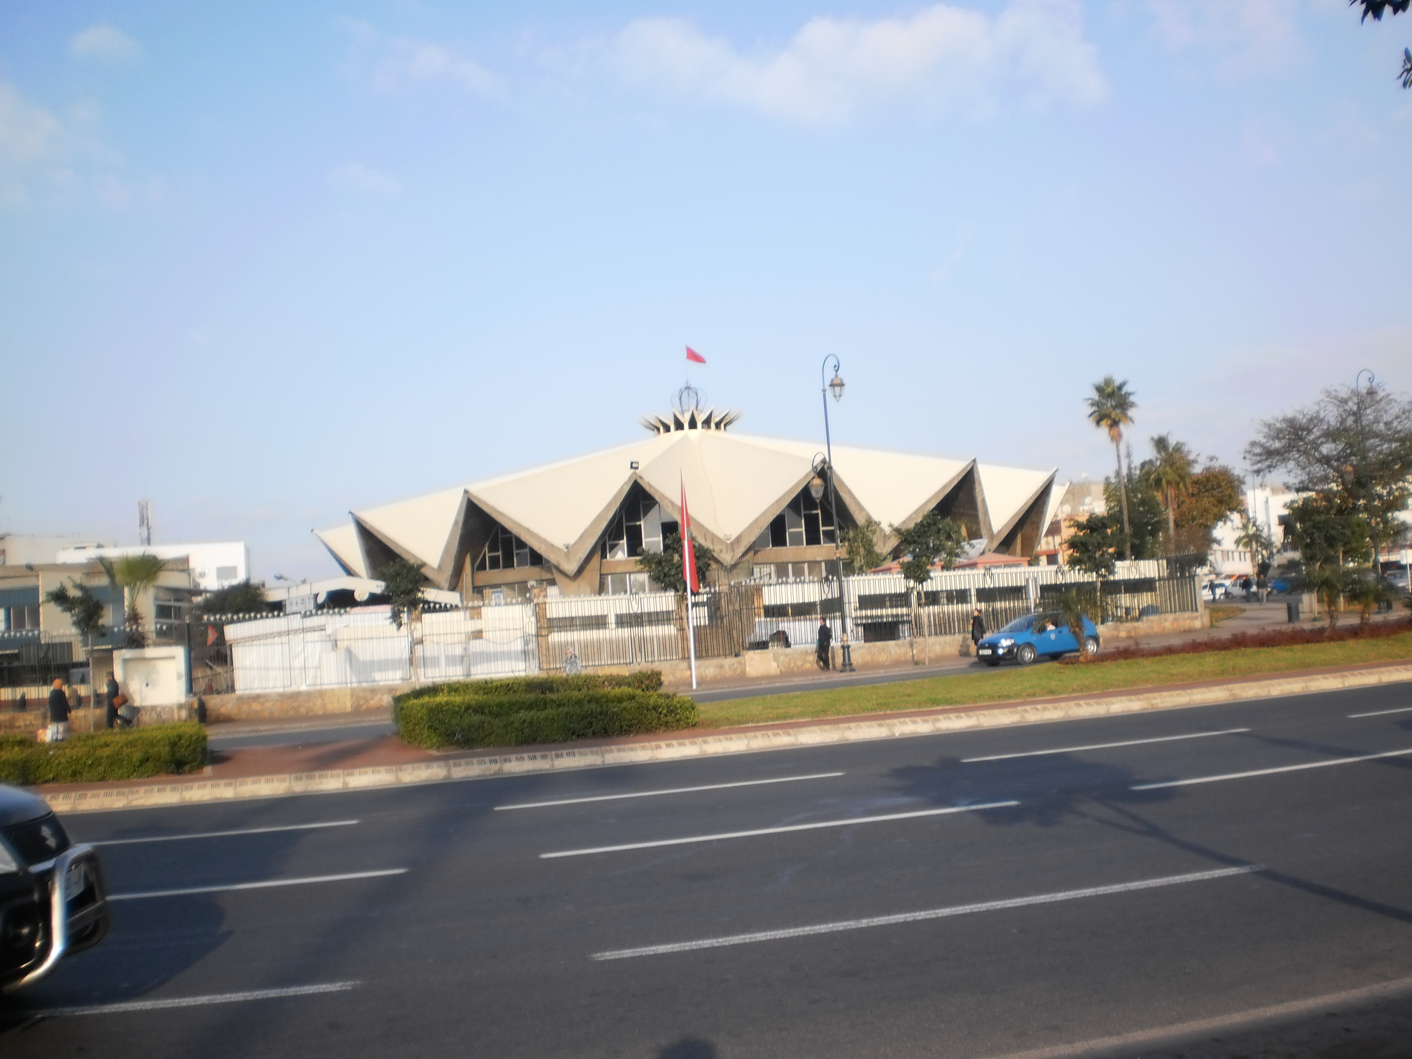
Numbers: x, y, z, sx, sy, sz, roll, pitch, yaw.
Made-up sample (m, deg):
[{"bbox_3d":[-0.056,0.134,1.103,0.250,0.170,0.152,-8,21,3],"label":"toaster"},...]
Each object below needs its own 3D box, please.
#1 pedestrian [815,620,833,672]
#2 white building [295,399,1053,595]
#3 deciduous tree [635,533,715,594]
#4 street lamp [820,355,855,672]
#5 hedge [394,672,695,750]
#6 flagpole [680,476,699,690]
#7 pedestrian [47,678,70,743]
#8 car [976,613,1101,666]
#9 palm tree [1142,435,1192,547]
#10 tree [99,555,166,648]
[{"bbox_3d":[3.789,3.701,47.141,0.600,1.710,0.500,-2,-4,-21],"label":"pedestrian"},{"bbox_3d":[-0.624,-0.132,93.226,46.700,15.800,46.700,-3,-4,-18],"label":"white building"},{"bbox_3d":[-0.699,2.364,44.245,2.350,4.520,2.300,-3,-4,-18],"label":"deciduous tree"},{"bbox_3d":[4.130,-0.570,46.225,0.600,10.010,1.700,-3,-4,-18],"label":"street lamp"},{"bbox_3d":[-3.083,3.100,25.861,4.600,0.850,5.000,-3,-4,-19],"label":"hedge"},{"bbox_3d":[-0.418,1.426,40.398,0.340,5.890,0.300,-3,-4,-18],"label":"flagpole"},{"bbox_3d":[-16.470,4.602,37.351,0.550,1.660,0.400,-3,-4,-9],"label":"pedestrian"},{"bbox_3d":[10.076,3.251,44.436,4.030,1.490,1.690,-2,-4,-29],"label":"car"},{"bbox_3d":[27.466,-0.342,86.093,2.950,10.590,2.950,-3,-4,-18],"label":"palm tree"},{"bbox_3d":[-18.850,3.529,48.460,2.200,5.510,2.200,-3,-4,-18],"label":"tree"}]

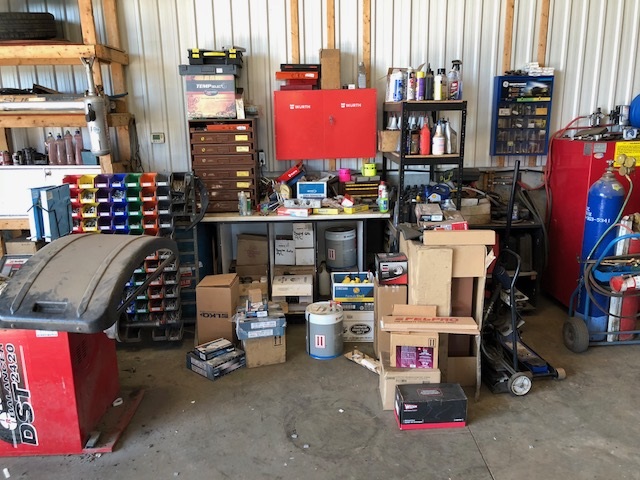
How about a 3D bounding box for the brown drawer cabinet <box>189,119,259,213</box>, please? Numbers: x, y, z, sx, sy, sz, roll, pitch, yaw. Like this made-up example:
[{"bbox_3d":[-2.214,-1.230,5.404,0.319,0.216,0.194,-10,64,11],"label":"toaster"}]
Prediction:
[{"bbox_3d":[-0.782,-0.634,4.369,0.513,0.747,0.380,-1,13,-2],"label":"brown drawer cabinet"}]

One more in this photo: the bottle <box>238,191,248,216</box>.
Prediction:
[{"bbox_3d":[-0.615,-0.294,4.165,0.063,0.205,0.063,-1,14,1],"label":"bottle"}]

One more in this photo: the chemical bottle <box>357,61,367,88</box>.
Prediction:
[{"bbox_3d":[0.397,-1.569,4.921,0.069,0.247,0.069,-1,13,0],"label":"chemical bottle"}]

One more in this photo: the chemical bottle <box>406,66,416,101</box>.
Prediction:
[{"bbox_3d":[0.671,-1.141,3.785,0.066,0.239,0.066,-1,13,0],"label":"chemical bottle"}]

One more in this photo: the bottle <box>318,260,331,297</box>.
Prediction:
[{"bbox_3d":[0.043,0.346,4.680,0.102,0.325,0.110,-1,13,0],"label":"bottle"}]

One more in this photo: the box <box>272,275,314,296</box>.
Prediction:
[{"bbox_3d":[-0.235,0.389,4.425,0.330,0.100,0.260,-1,14,1],"label":"box"}]

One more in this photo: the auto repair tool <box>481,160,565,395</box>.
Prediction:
[{"bbox_3d":[1.354,0.185,3.508,0.440,1.370,0.760,-3,14,-8],"label":"auto repair tool"}]

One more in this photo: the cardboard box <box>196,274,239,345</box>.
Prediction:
[{"bbox_3d":[-0.792,0.577,4.131,0.269,0.517,0.280,-1,14,-2],"label":"cardboard box"}]

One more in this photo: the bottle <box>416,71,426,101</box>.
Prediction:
[{"bbox_3d":[0.748,-1.141,3.843,0.066,0.208,0.066,-1,14,1],"label":"bottle"}]

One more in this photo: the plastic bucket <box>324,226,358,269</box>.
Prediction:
[{"bbox_3d":[0.200,0.072,4.950,0.297,0.355,0.297,-1,13,0],"label":"plastic bucket"}]

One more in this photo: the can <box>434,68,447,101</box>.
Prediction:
[{"bbox_3d":[0.882,-1.135,3.788,0.075,0.225,0.075,-1,13,0],"label":"can"}]

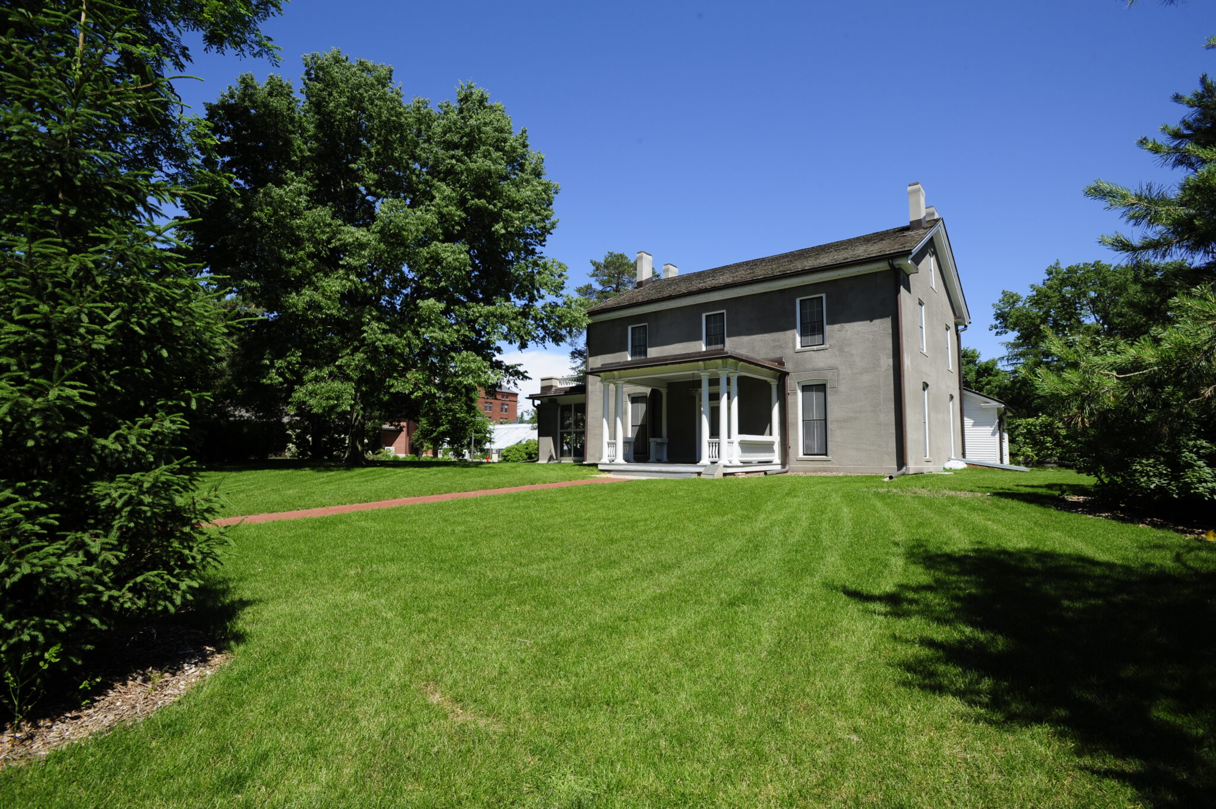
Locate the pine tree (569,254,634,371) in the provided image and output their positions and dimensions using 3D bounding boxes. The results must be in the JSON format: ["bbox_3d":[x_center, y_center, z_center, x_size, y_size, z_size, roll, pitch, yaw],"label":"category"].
[{"bbox_3d":[0.610,-3.723,42.682,7.500,15.800,7.500,1,-5,0],"label":"pine tree"}]

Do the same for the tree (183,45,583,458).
[{"bbox_3d":[-9.334,-6.705,26.311,16.000,18.800,16.000,1,-5,0],"label":"tree"}]

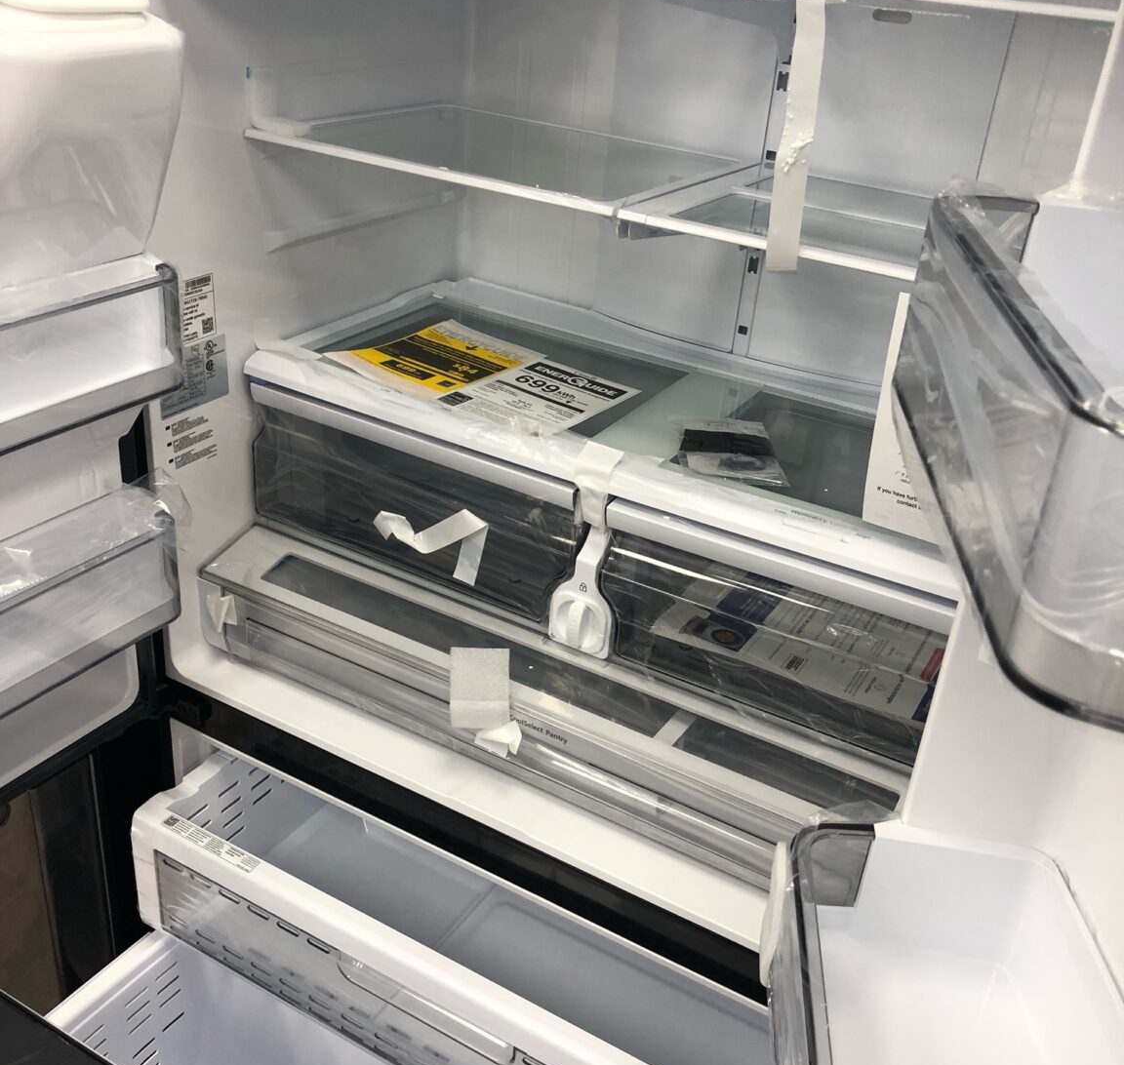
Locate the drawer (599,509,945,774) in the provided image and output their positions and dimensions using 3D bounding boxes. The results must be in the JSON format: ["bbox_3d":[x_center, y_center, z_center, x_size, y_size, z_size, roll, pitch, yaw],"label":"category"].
[{"bbox_3d":[0.274,0.031,1.128,0.372,0.155,0.335,18,30,24],"label":"drawer"}]

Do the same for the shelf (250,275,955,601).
[{"bbox_3d":[0.110,-0.117,1.176,0.784,0.037,0.355,18,30,24],"label":"shelf"}]

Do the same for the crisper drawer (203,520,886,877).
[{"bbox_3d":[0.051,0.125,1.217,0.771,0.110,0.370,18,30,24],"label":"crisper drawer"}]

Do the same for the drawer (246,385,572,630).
[{"bbox_3d":[-0.074,-0.085,1.294,0.377,0.155,0.335,18,30,24],"label":"drawer"}]

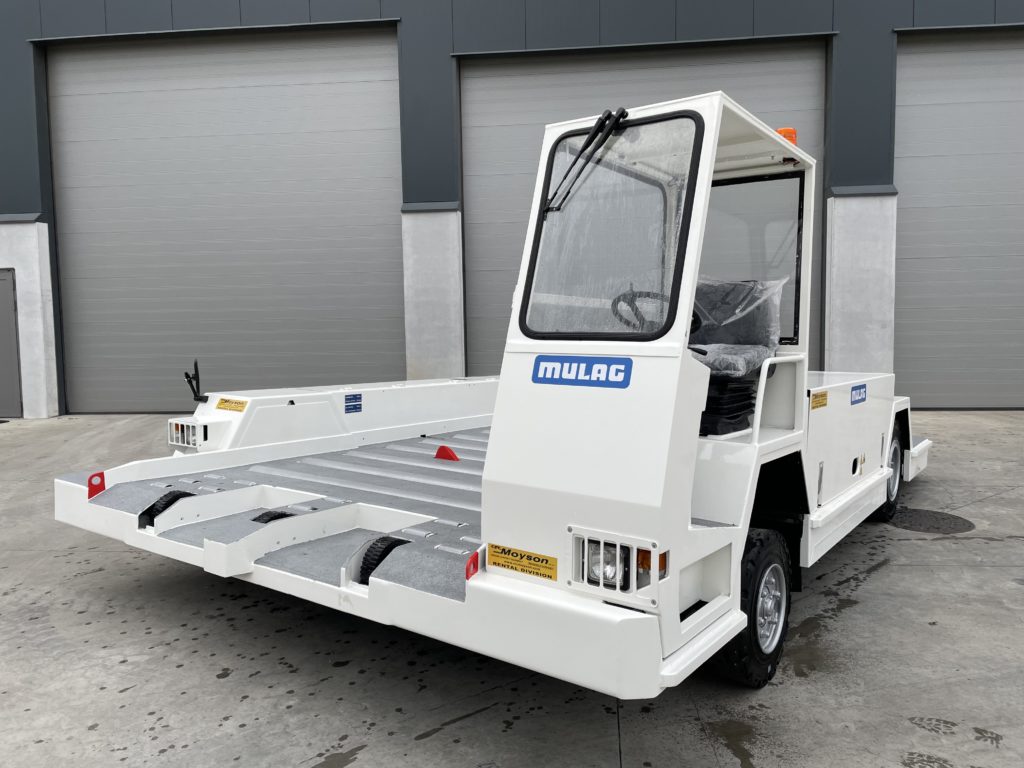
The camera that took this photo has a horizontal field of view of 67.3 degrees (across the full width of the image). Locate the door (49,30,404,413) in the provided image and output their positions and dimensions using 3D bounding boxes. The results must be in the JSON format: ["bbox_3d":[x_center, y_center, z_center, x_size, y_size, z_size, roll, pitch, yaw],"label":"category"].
[{"bbox_3d":[-3.946,-2.162,10.699,5.000,5.140,0.070,0,4,6],"label":"door"}]

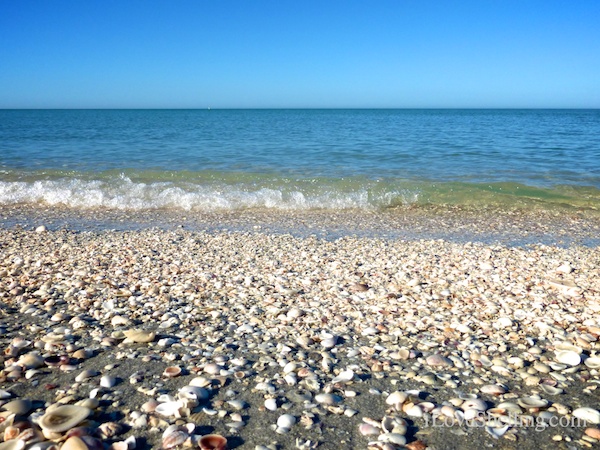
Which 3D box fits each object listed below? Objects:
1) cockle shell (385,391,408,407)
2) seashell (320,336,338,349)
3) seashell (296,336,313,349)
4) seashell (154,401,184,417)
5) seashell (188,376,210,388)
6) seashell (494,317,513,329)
[{"bbox_3d":[0.152,0.272,0.678,0.033,0.016,0.030,-3,15,-10],"label":"cockle shell"},{"bbox_3d":[0.061,0.245,0.900,0.036,0.015,0.029,0,15,0],"label":"seashell"},{"bbox_3d":[0.010,0.227,0.845,0.031,0.016,0.028,4,15,14],"label":"seashell"},{"bbox_3d":[-0.195,0.277,0.653,0.045,0.018,0.033,0,15,0],"label":"seashell"},{"bbox_3d":[-0.175,0.277,0.759,0.033,0.012,0.024,-3,15,-10],"label":"seashell"},{"bbox_3d":[0.430,0.207,0.915,0.037,0.018,0.033,0,15,0],"label":"seashell"}]

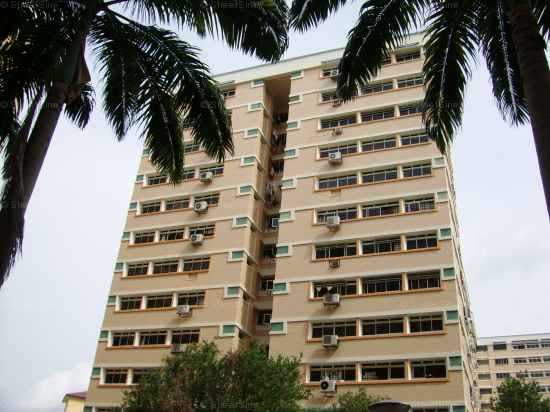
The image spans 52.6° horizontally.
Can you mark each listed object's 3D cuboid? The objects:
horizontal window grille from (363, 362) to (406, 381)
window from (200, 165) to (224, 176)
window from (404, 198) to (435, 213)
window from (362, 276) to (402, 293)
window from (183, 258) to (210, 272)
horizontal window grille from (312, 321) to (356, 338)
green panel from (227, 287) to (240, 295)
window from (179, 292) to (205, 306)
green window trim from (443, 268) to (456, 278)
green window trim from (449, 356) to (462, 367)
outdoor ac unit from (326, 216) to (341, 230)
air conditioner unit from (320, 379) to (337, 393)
[{"bbox_3d":[6.599,10.065,33.809,2.500,1.070,0.150,-7,-31,20],"label":"horizontal window grille"},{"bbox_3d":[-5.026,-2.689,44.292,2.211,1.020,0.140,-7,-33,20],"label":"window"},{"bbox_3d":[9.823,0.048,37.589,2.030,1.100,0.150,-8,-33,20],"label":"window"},{"bbox_3d":[6.856,5.054,35.651,2.500,0.980,0.120,-7,-33,20],"label":"window"},{"bbox_3d":[-5.614,4.317,40.144,2.170,1.170,0.100,-7,-33,20],"label":"window"},{"bbox_3d":[3.637,7.601,33.936,2.830,1.080,0.140,-7,-33,20],"label":"horizontal window grille"},{"bbox_3d":[-2.760,5.709,37.201,0.900,0.590,0.100,-7,-33,20],"label":"green panel"},{"bbox_3d":[-5.995,6.944,40.600,2.380,1.150,0.150,-8,-33,20],"label":"window"},{"bbox_3d":[10.192,3.903,32.499,0.640,0.540,0.100,-7,-33,20],"label":"green window trim"},{"bbox_3d":[10.422,8.979,32.098,0.750,0.570,0.100,-7,-31,20],"label":"green window trim"},{"bbox_3d":[4.034,1.114,38.341,0.850,0.680,0.340,-8,-32,21],"label":"outdoor ac unit"},{"bbox_3d":[3.147,10.712,32.988,0.850,0.670,0.330,-7,-33,20],"label":"air conditioner unit"}]

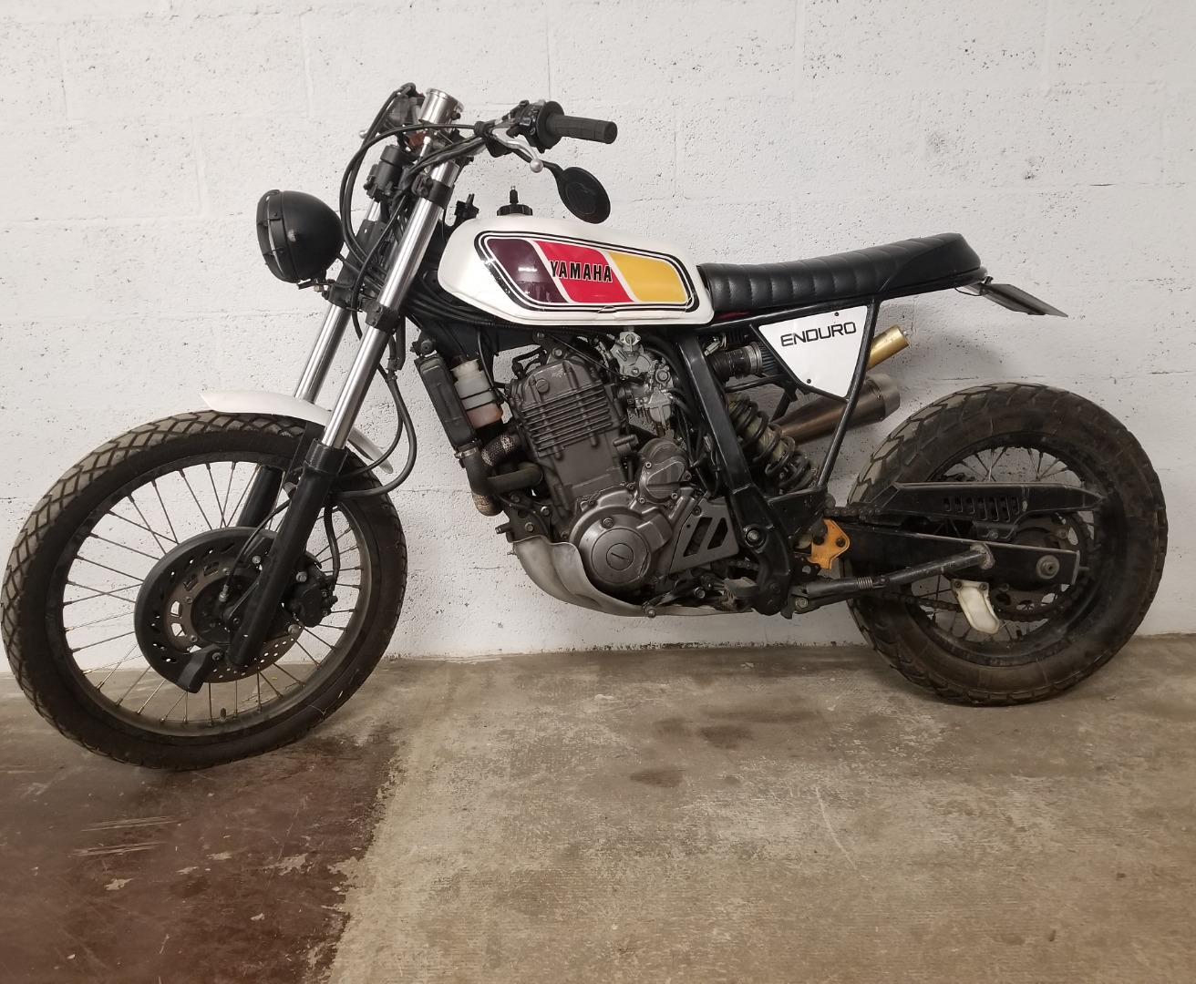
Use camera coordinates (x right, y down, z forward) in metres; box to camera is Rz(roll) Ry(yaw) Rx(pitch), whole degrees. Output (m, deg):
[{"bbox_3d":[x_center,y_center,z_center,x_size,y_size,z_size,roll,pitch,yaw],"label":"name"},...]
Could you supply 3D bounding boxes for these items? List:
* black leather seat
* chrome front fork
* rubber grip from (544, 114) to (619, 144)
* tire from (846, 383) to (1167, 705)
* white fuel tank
[{"bbox_3d":[0.429,-0.406,1.844,0.525,0.115,0.235,-8,8,-3],"label":"black leather seat"},{"bbox_3d":[-0.484,-0.180,1.768,0.120,1.020,0.270,20,6,-36],"label":"chrome front fork"},{"bbox_3d":[-0.027,-0.554,1.505,0.122,0.034,0.034,23,24,35],"label":"rubber grip"},{"bbox_3d":[0.801,0.108,1.945,0.643,0.643,0.130,-3,8,-3],"label":"tire"},{"bbox_3d":[-0.048,-0.403,1.806,0.480,0.205,0.260,-3,8,-4],"label":"white fuel tank"}]

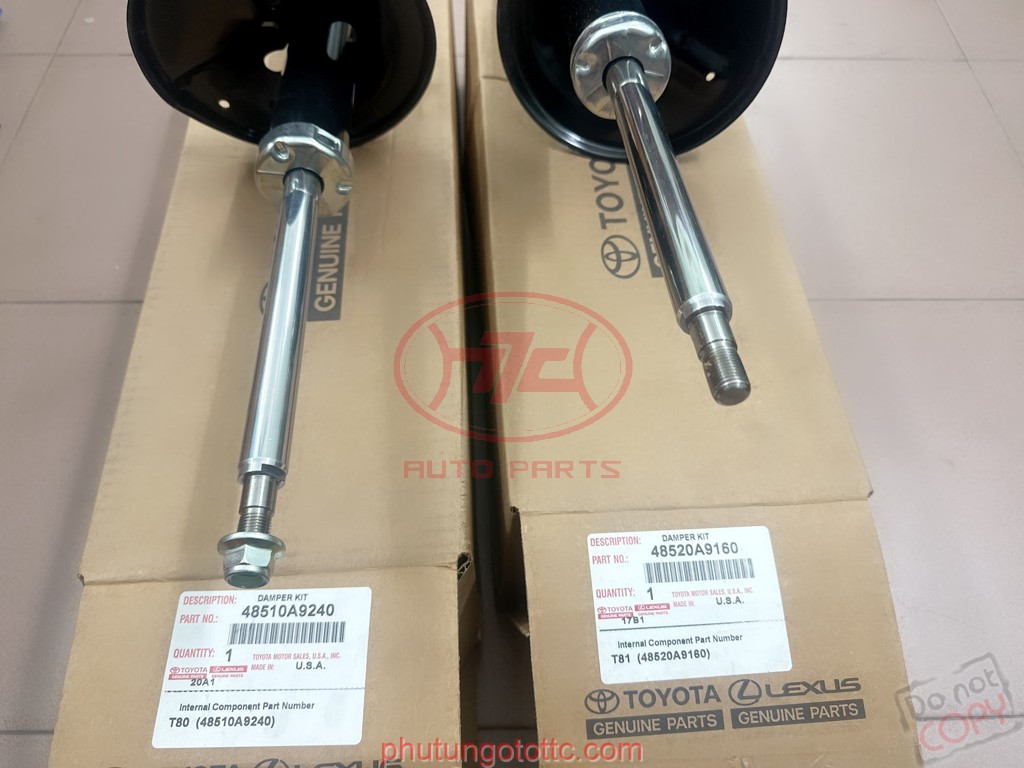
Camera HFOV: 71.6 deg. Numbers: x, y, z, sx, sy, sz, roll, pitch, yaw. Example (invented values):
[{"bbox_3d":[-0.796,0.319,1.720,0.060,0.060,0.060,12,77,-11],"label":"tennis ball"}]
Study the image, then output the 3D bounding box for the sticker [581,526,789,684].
[{"bbox_3d":[0.095,0.117,0.381,0.102,0.002,0.076,-2,71,-4],"label":"sticker"}]

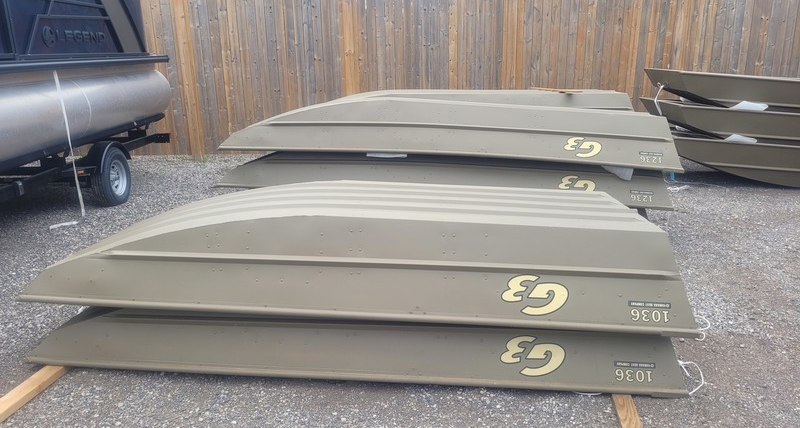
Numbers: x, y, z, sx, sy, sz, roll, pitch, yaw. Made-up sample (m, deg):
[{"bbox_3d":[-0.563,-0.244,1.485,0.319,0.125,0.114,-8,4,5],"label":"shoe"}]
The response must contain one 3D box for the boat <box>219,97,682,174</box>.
[{"bbox_3d":[0.385,-0.770,5.230,3.650,0.450,1.220,2,15,2],"label":"boat"}]

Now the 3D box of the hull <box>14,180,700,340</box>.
[{"bbox_3d":[-0.195,0.121,3.175,3.040,0.440,1.210,2,14,2],"label":"hull"}]

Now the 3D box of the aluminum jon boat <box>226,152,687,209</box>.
[{"bbox_3d":[0.301,-0.430,5.227,3.649,0.468,1.221,3,12,4],"label":"aluminum jon boat"}]

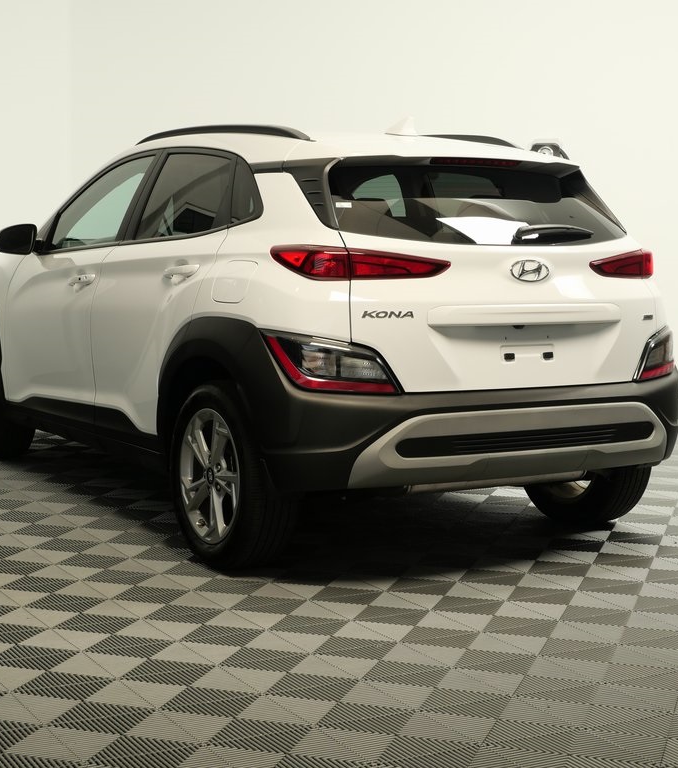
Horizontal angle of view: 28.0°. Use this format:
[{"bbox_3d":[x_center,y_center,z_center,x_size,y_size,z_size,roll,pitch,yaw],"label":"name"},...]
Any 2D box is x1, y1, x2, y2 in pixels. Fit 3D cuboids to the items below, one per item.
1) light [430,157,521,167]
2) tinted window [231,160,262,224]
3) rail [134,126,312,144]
[{"bbox_3d":[0.479,-0.781,4.778,0.410,0.035,0.050,-3,7,-32],"label":"light"},{"bbox_3d":[-0.329,-0.665,4.671,0.075,0.250,0.350,13,-1,-33],"label":"tinted window"},{"bbox_3d":[-0.481,-0.949,5.271,0.080,0.090,1.420,-3,7,-32],"label":"rail"}]

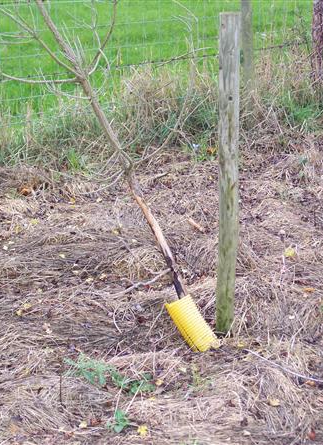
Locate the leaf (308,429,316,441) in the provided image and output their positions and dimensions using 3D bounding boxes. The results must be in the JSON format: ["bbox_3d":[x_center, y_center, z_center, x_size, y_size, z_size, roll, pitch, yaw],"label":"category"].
[{"bbox_3d":[0.483,0.683,4.302,0.025,0.021,0.045,0,15,0],"label":"leaf"}]

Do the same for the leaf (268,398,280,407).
[{"bbox_3d":[0.383,0.616,4.572,0.040,0.015,0.035,0,15,0],"label":"leaf"}]

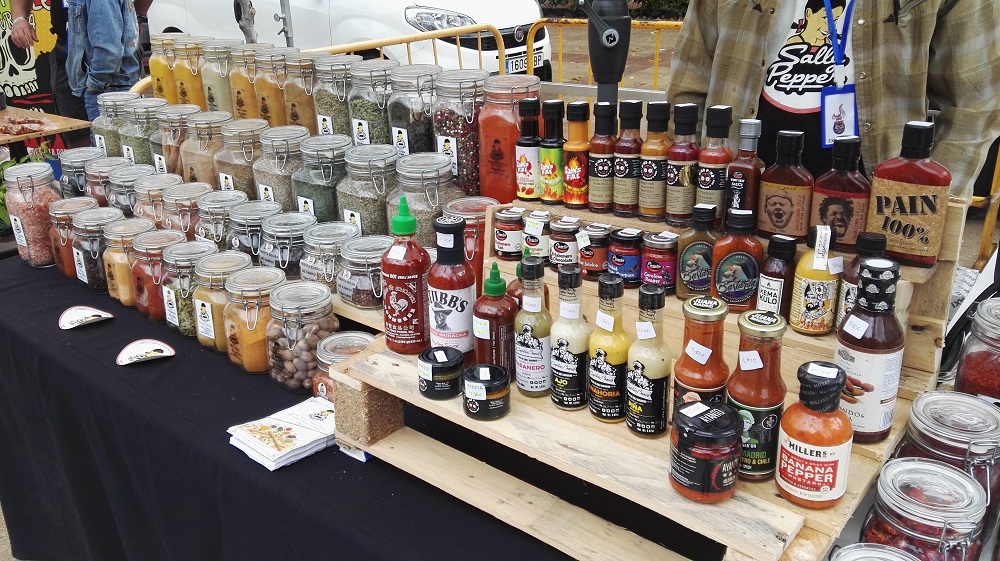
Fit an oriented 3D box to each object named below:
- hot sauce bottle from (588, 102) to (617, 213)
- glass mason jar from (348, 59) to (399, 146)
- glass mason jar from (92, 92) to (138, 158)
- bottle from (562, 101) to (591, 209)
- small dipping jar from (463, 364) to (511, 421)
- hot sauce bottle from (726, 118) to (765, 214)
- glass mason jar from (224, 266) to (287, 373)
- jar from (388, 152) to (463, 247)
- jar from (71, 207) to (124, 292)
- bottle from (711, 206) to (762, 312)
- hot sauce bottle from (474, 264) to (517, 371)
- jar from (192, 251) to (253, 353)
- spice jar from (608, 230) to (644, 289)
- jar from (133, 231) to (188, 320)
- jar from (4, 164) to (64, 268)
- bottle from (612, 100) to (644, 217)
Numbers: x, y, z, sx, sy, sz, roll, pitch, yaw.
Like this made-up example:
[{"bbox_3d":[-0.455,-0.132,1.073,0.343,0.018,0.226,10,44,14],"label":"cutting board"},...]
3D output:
[{"bbox_3d":[0.153,-0.182,1.102,0.038,0.157,0.038,2,20,6],"label":"hot sauce bottle"},{"bbox_3d":[-0.248,-0.327,1.509,0.112,0.235,0.112,11,21,32],"label":"glass mason jar"},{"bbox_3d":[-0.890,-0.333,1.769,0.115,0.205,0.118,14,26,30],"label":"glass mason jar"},{"bbox_3d":[0.126,-0.205,1.218,0.043,0.171,0.043,-1,17,0],"label":"bottle"},{"bbox_3d":[-0.017,0.134,0.892,0.056,0.048,0.056,-2,19,1],"label":"small dipping jar"},{"bbox_3d":[0.333,-0.136,1.006,0.038,0.163,0.038,14,22,39],"label":"hot sauce bottle"},{"bbox_3d":[-0.428,0.073,1.317,0.108,0.163,0.108,15,25,38],"label":"glass mason jar"},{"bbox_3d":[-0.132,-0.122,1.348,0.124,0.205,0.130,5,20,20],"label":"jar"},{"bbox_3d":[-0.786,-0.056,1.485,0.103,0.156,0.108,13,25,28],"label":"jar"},{"bbox_3d":[0.319,-0.027,0.990,0.060,0.132,0.031,12,22,36],"label":"bottle"},{"bbox_3d":[-0.004,0.049,0.914,0.056,0.162,0.056,-1,19,0],"label":"hot sauce bottle"},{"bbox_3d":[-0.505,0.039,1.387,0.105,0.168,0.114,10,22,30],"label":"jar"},{"bbox_3d":[0.180,-0.032,1.067,0.047,0.075,0.047,0,19,0],"label":"spice jar"},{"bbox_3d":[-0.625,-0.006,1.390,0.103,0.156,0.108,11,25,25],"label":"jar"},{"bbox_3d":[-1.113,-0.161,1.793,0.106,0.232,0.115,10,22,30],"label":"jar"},{"bbox_3d":[0.196,-0.188,1.134,0.042,0.169,0.042,-1,19,0],"label":"bottle"}]

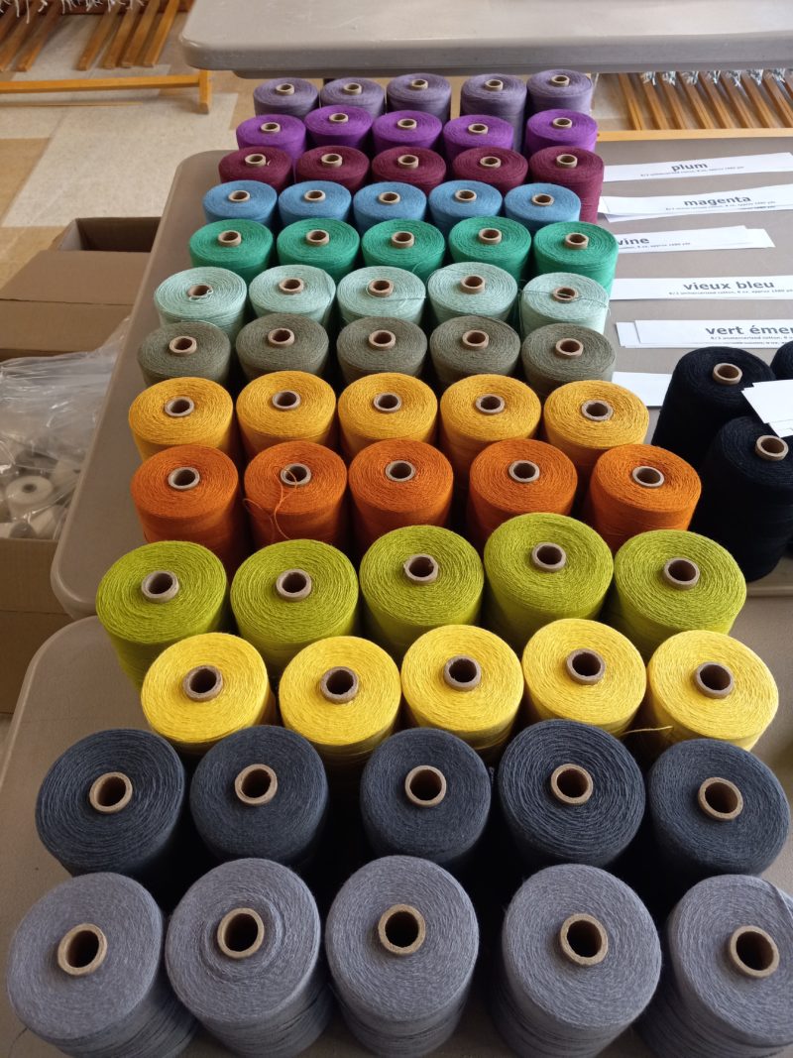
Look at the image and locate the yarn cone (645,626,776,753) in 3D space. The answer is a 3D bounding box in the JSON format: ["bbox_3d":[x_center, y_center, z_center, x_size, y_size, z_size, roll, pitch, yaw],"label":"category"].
[{"bbox_3d":[0.177,0.119,0.497,0.071,0.109,0.071,-2,49,0],"label":"yarn cone"}]

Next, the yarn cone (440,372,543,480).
[{"bbox_3d":[0.071,-0.058,0.651,0.074,0.109,0.074,-2,48,0],"label":"yarn cone"}]

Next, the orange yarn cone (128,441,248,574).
[{"bbox_3d":[-0.144,0.001,0.602,0.073,0.110,0.073,-2,48,0],"label":"orange yarn cone"}]

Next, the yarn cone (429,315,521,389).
[{"bbox_3d":[0.065,-0.117,0.704,0.074,0.109,0.074,-2,49,0],"label":"yarn cone"}]

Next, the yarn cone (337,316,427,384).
[{"bbox_3d":[-0.011,-0.117,0.697,0.073,0.104,0.073,-1,49,0],"label":"yarn cone"}]

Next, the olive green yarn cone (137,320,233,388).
[{"bbox_3d":[-0.171,-0.114,0.707,0.076,0.109,0.076,-2,49,0],"label":"olive green yarn cone"}]

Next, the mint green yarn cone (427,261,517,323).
[{"bbox_3d":[0.066,-0.177,0.749,0.078,0.104,0.078,-1,49,0],"label":"mint green yarn cone"}]

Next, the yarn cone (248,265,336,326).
[{"bbox_3d":[-0.090,-0.175,0.749,0.076,0.104,0.076,-1,49,0],"label":"yarn cone"}]

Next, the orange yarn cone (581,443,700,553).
[{"bbox_3d":[0.171,-0.001,0.600,0.072,0.109,0.072,-2,48,0],"label":"orange yarn cone"}]

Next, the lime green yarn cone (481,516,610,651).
[{"bbox_3d":[0.095,0.054,0.550,0.079,0.112,0.079,-2,48,0],"label":"lime green yarn cone"}]

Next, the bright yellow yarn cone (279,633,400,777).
[{"bbox_3d":[-0.030,0.119,0.489,0.067,0.104,0.067,-1,49,0],"label":"bright yellow yarn cone"}]

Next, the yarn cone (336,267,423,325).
[{"bbox_3d":[-0.012,-0.173,0.754,0.078,0.109,0.078,-2,49,0],"label":"yarn cone"}]

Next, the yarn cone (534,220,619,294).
[{"bbox_3d":[0.167,-0.229,0.797,0.077,0.109,0.077,-2,49,0],"label":"yarn cone"}]

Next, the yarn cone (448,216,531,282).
[{"bbox_3d":[0.087,-0.237,0.802,0.077,0.104,0.077,-1,49,0],"label":"yarn cone"}]

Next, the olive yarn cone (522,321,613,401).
[{"bbox_3d":[0.137,-0.107,0.694,0.074,0.110,0.074,-2,48,0],"label":"olive yarn cone"}]

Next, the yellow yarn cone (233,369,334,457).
[{"bbox_3d":[-0.081,-0.061,0.659,0.076,0.109,0.076,-2,49,0],"label":"yellow yarn cone"}]

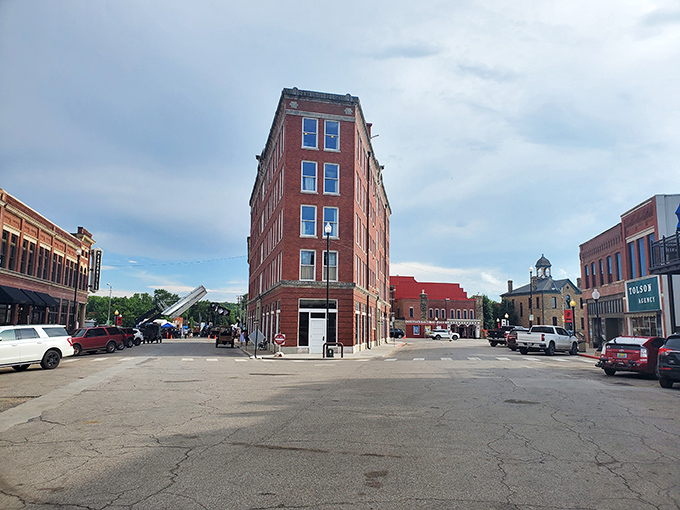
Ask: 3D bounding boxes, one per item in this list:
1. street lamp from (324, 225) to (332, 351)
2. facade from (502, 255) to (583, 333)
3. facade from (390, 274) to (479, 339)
[{"bbox_3d":[-0.682,1.843,28.632,0.440,7.476,0.440,1,-8,0],"label":"street lamp"},{"bbox_3d":[36.228,7.378,87.905,11.500,14.600,11.500,3,-9,-15],"label":"facade"},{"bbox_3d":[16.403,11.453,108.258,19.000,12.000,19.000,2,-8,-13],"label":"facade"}]

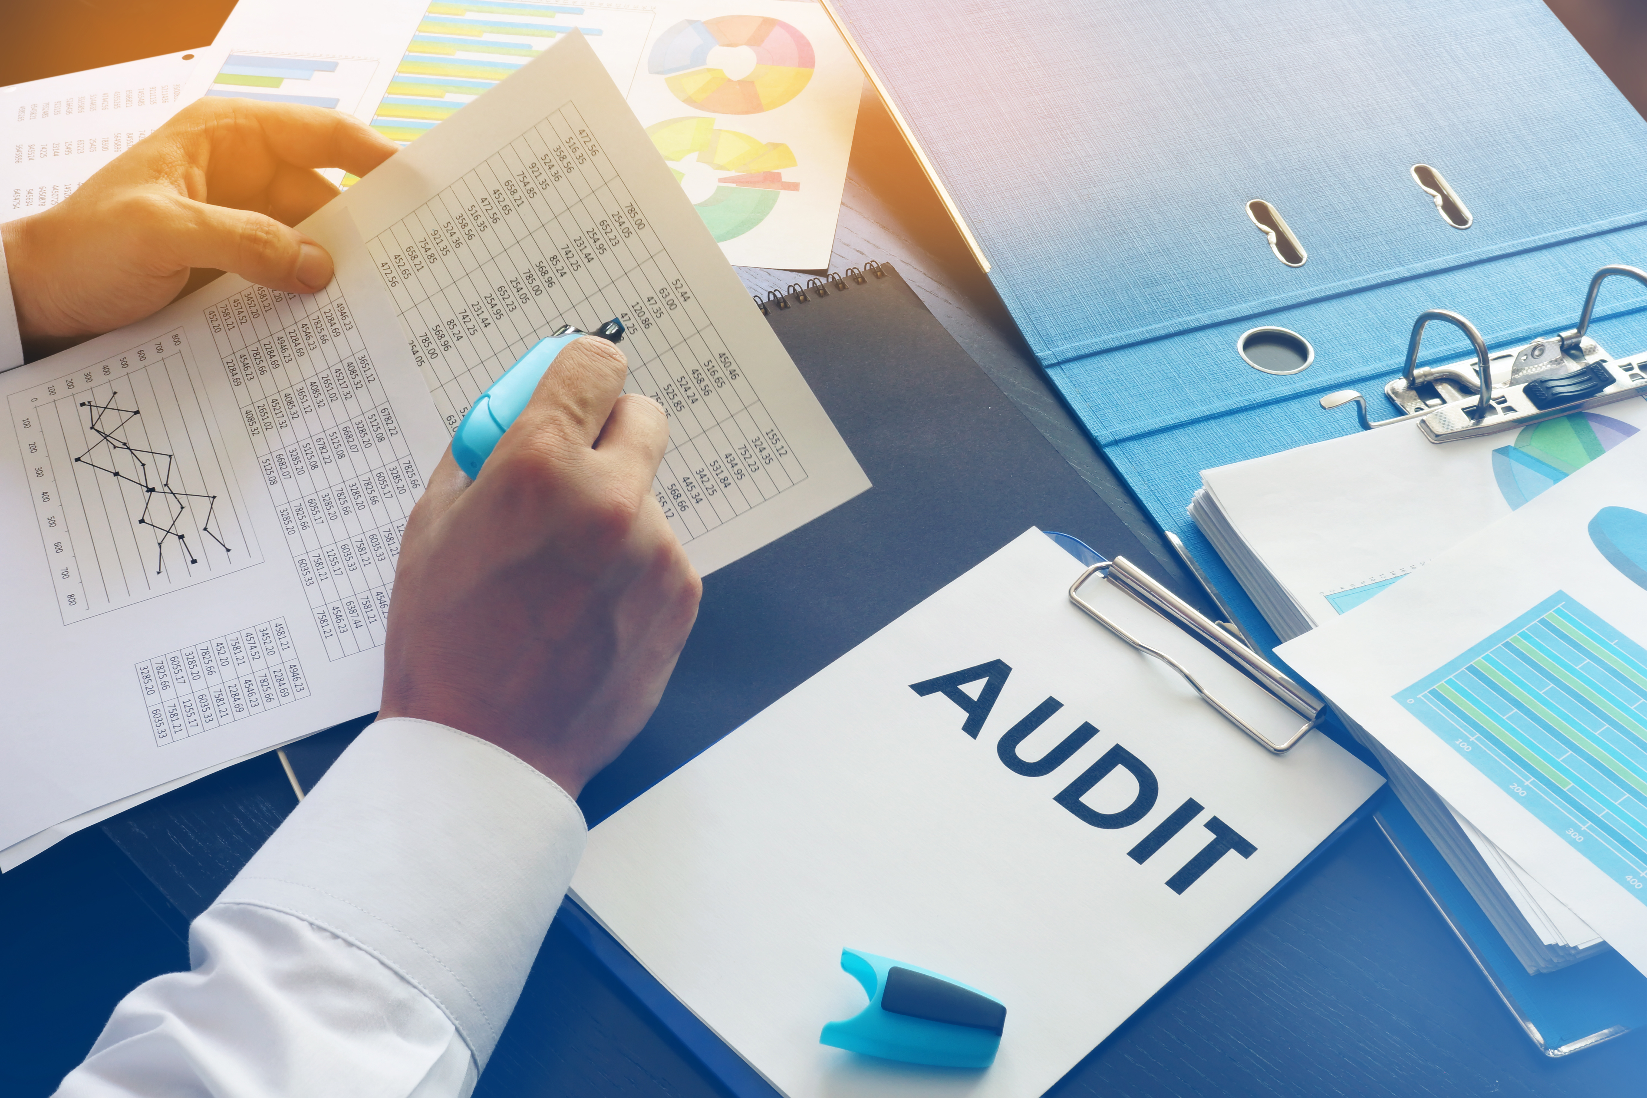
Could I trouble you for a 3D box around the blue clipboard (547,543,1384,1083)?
[{"bbox_3d":[0.065,0.112,0.867,0.321,0.019,0.220,-33,55,-30],"label":"blue clipboard"}]

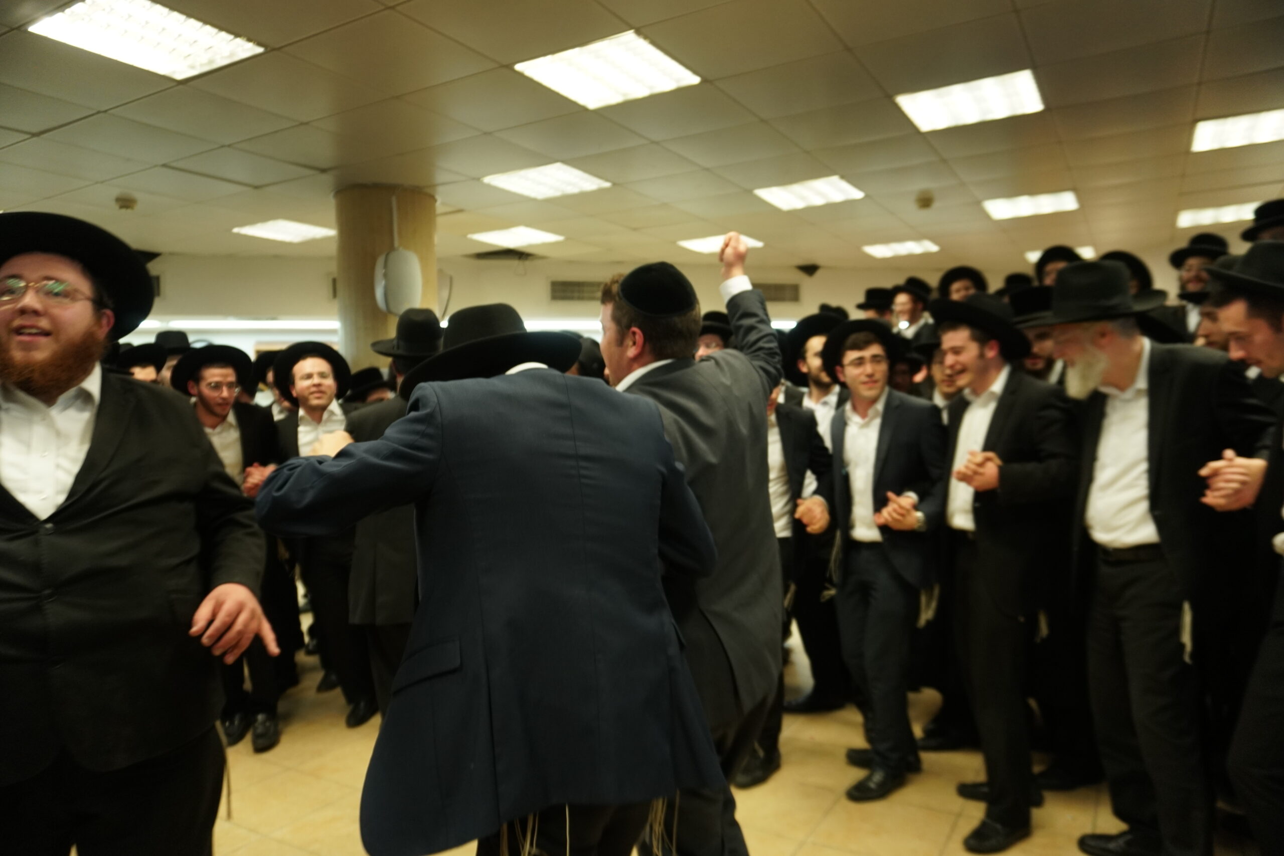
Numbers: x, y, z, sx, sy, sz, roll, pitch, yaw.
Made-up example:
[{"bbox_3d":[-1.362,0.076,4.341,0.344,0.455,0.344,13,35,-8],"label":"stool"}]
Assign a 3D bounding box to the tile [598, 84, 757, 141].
[{"bbox_3d":[0.174,-1.470,4.020,0.600,0.020,0.600,0,2,31],"label":"tile"}]

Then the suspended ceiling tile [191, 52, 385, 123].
[{"bbox_3d":[-1.469,-1.425,3.597,0.600,0.020,0.600,0,2,31],"label":"suspended ceiling tile"}]

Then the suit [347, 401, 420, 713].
[{"bbox_3d":[-0.859,0.630,3.167,0.540,1.500,0.340,-1,1,-5],"label":"suit"}]

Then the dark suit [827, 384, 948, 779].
[{"bbox_3d":[0.946,0.570,3.280,0.350,1.420,0.480,-2,2,-40],"label":"dark suit"}]

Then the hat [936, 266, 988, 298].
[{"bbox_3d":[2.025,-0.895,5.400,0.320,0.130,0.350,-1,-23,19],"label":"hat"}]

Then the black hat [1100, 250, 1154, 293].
[{"bbox_3d":[3.022,-0.952,5.400,0.340,0.150,0.370,0,-18,37],"label":"black hat"}]

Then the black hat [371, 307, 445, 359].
[{"bbox_3d":[-0.775,-0.336,3.000,0.340,0.150,0.370,-2,2,-15],"label":"black hat"}]

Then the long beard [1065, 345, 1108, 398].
[{"bbox_3d":[1.234,-0.155,2.380,0.110,0.150,0.125,-11,0,6],"label":"long beard"}]

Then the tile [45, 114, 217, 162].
[{"bbox_3d":[-2.501,-1.425,4.211,0.600,0.020,0.600,0,2,31],"label":"tile"}]

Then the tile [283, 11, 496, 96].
[{"bbox_3d":[-0.951,-1.435,3.297,0.600,0.020,0.600,0,2,31],"label":"tile"}]

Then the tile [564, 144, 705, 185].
[{"bbox_3d":[-0.037,-1.492,4.847,0.600,0.020,0.600,0,2,31],"label":"tile"}]

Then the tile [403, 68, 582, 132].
[{"bbox_3d":[-0.646,-1.454,3.813,0.600,0.020,0.600,0,2,31],"label":"tile"}]

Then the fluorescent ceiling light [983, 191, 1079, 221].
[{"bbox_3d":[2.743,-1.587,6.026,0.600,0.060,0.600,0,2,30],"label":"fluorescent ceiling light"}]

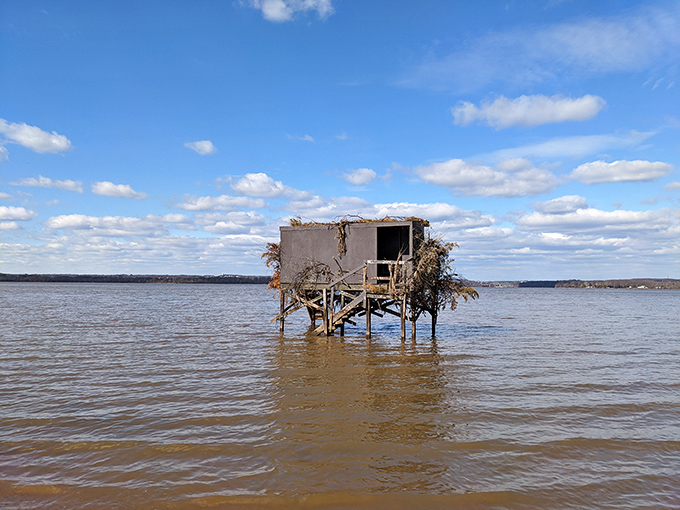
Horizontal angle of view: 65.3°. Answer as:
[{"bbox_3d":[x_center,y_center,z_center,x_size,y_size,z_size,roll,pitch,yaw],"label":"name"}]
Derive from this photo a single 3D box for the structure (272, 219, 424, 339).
[{"bbox_3d":[0.437,0.858,17.172,4.617,3.548,2.155,-1,-4,27],"label":"structure"}]

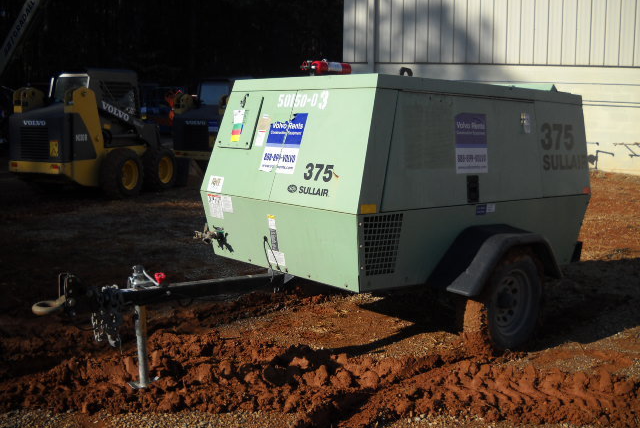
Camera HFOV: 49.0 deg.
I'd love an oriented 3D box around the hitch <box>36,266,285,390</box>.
[{"bbox_3d":[-0.861,0.639,4.213,1.695,0.725,0.280,-5,9,-42],"label":"hitch"}]

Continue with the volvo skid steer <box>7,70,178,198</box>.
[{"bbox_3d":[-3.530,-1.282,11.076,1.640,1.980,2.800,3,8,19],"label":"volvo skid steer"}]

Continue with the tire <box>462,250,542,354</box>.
[{"bbox_3d":[1.285,0.622,4.905,0.710,0.710,0.225,-5,9,-42],"label":"tire"}]

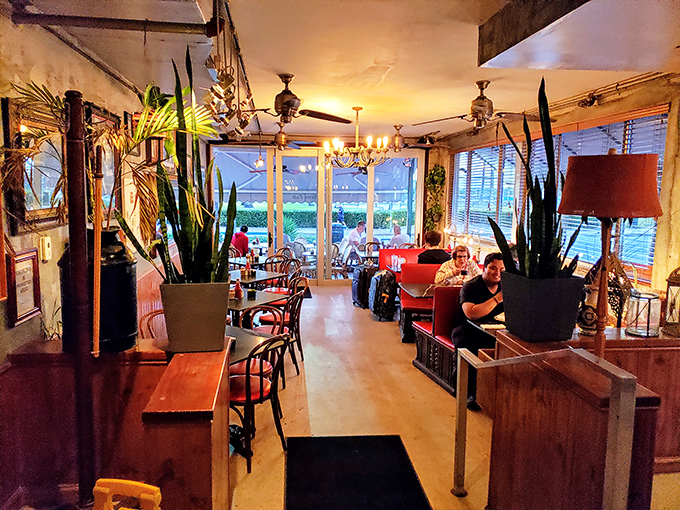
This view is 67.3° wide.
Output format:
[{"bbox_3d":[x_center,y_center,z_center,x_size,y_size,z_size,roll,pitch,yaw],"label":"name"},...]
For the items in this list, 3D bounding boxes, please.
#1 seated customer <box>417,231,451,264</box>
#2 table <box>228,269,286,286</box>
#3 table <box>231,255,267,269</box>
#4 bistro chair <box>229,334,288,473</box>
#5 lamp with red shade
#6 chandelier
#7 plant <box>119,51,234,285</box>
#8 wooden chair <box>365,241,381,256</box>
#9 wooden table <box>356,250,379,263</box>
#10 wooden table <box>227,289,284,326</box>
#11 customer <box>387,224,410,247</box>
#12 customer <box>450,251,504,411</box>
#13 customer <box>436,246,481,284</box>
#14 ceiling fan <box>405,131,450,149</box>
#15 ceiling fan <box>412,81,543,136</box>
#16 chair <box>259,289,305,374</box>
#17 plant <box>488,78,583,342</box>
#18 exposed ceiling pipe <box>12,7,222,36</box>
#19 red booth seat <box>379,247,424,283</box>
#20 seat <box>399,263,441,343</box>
[{"bbox_3d":[1.339,0.344,7.458,0.500,1.360,0.720,0,7,-7],"label":"seated customer"},{"bbox_3d":[-1.208,0.641,6.603,0.770,0.750,0.770,6,9,34],"label":"table"},{"bbox_3d":[-1.441,0.466,8.552,0.770,0.760,0.770,6,9,38],"label":"table"},{"bbox_3d":[-0.642,0.970,3.595,0.490,0.880,0.420,6,9,35],"label":"bistro chair"},{"bbox_3d":[1.316,0.366,2.566,0.500,1.750,0.500,4,8,24],"label":"lamp with red shade"},{"bbox_3d":[0.218,-1.516,6.610,0.900,0.780,0.900,1,7,0],"label":"chandelier"},{"bbox_3d":[-0.834,-0.453,2.652,0.570,1.184,0.440,0,7,-7],"label":"plant"},{"bbox_3d":[0.597,0.217,9.555,0.420,0.880,0.500,0,7,-6],"label":"wooden chair"},{"bbox_3d":[0.845,0.372,9.603,1.000,0.760,0.780,0,7,-7],"label":"wooden table"},{"bbox_3d":[-1.095,0.846,5.615,0.760,0.750,0.760,5,8,31],"label":"wooden table"},{"bbox_3d":[1.255,-0.056,11.527,0.750,1.260,0.520,2,7,10],"label":"customer"},{"bbox_3d":[1.382,0.648,4.720,0.550,1.280,0.780,-1,8,-14],"label":"customer"},{"bbox_3d":[1.528,0.500,6.725,0.580,1.260,0.720,1,7,0],"label":"customer"},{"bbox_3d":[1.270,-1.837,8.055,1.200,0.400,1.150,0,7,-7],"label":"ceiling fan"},{"bbox_3d":[1.388,-1.432,4.976,1.400,0.500,1.400,1,7,0],"label":"ceiling fan"},{"bbox_3d":[-0.655,0.822,5.303,0.520,0.880,0.430,4,8,24],"label":"chair"},{"bbox_3d":[1.097,-0.240,2.861,0.460,1.436,0.380,0,7,-7],"label":"plant"},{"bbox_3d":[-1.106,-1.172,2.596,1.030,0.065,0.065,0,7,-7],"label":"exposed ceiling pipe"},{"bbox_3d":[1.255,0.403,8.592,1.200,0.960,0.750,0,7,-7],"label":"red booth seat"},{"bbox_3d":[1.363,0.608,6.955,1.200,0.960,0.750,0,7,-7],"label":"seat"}]

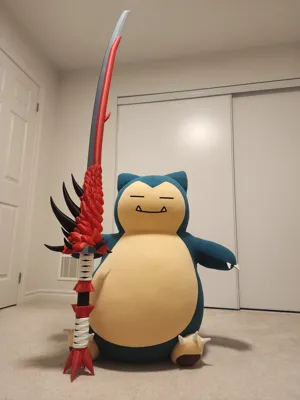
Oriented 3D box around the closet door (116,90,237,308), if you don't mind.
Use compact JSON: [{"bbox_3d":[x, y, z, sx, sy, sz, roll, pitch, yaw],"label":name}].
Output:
[{"bbox_3d":[0.208,-0.041,2.570,1.176,1.995,0.045,-1,-11,12],"label":"closet door"}]

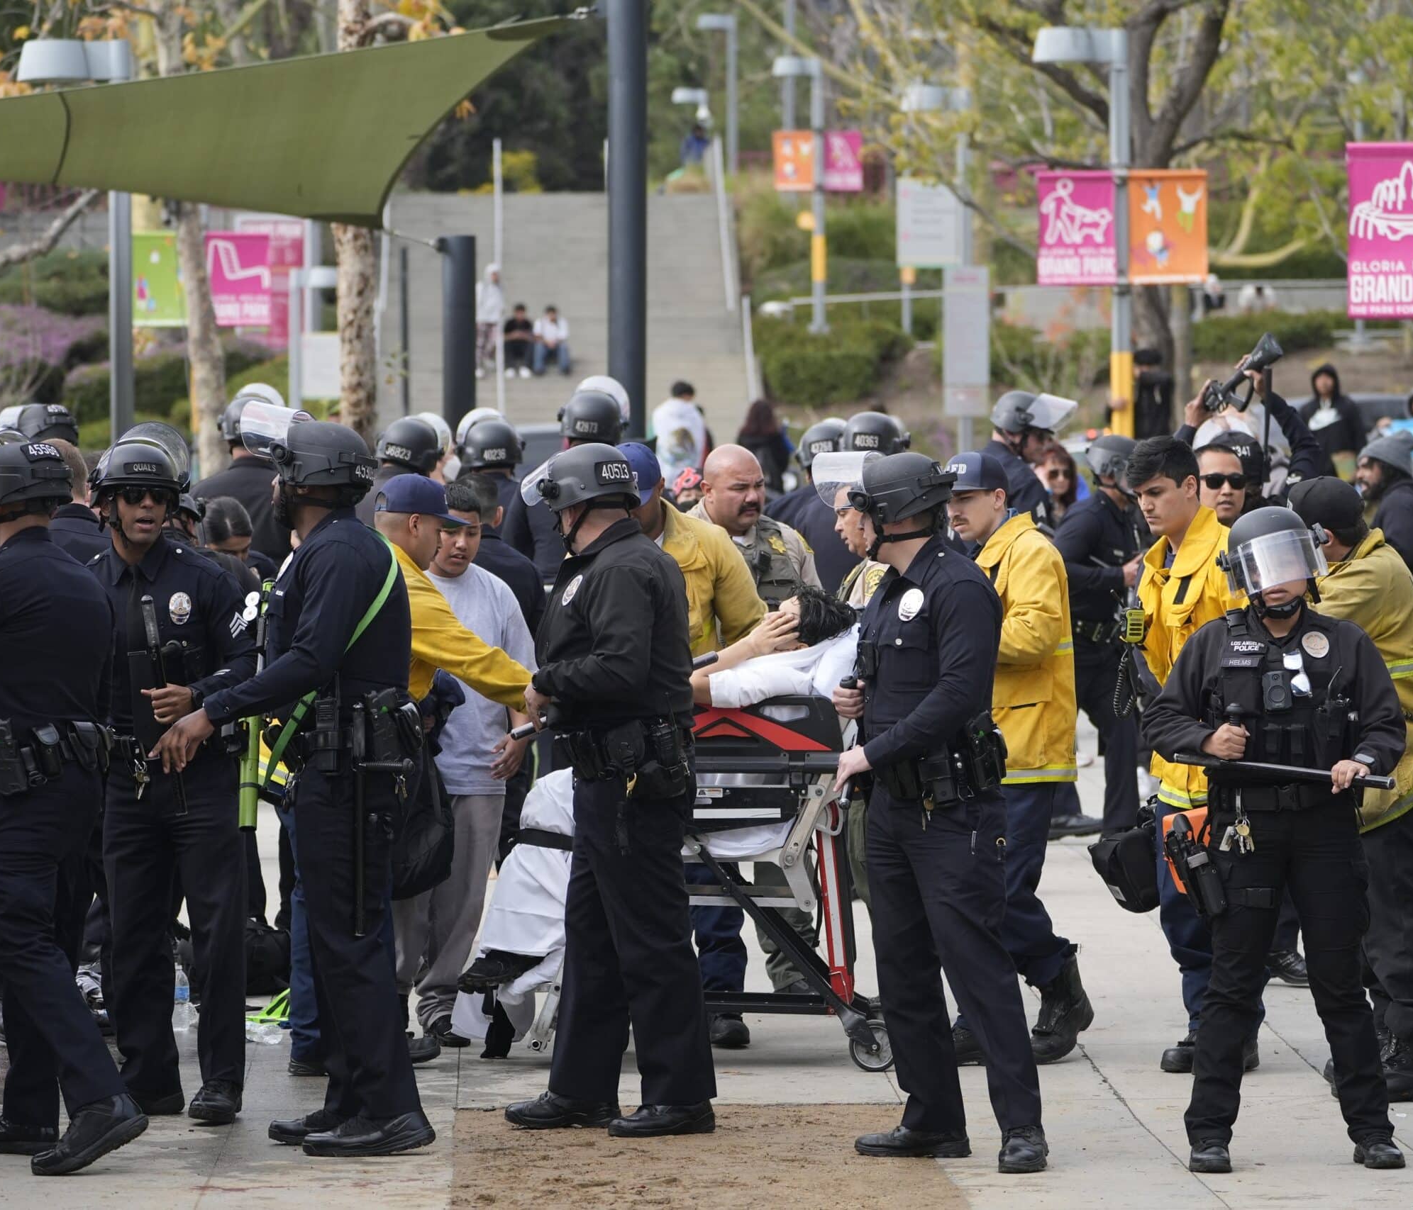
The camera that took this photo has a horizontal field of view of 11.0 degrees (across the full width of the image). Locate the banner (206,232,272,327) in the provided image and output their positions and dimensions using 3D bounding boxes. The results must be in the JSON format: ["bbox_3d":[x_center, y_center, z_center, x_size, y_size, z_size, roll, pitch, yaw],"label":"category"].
[{"bbox_3d":[-4.348,-3.033,68.500,0.600,0.880,0.040,0,1,0],"label":"banner"}]

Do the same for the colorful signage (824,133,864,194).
[{"bbox_3d":[2.064,-6.699,111.000,0.620,0.910,0.030,0,1,-2],"label":"colorful signage"}]

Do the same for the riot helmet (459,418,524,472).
[{"bbox_3d":[-0.855,-0.637,29.300,0.260,0.215,0.290,0,1,-12],"label":"riot helmet"}]

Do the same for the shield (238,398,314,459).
[{"bbox_3d":[-1.123,-0.453,19.200,0.180,0.170,0.250,0,1,26],"label":"shield"}]

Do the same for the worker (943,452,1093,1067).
[{"bbox_3d":[0.907,0.448,21.650,0.470,1.800,0.530,-1,1,-26],"label":"worker"}]

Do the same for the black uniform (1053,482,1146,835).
[{"bbox_3d":[1.751,0.251,33.000,0.450,1.530,0.500,1,1,30],"label":"black uniform"}]

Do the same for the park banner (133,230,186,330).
[{"bbox_3d":[-5.188,-3.128,70.500,0.620,0.910,0.030,0,1,-2],"label":"park banner"}]

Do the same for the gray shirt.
[{"bbox_3d":[-0.674,0.216,21.800,0.460,0.700,0.300,0,1,21],"label":"gray shirt"}]

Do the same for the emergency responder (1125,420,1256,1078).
[{"bbox_3d":[1.400,0.433,21.100,0.550,1.830,0.460,1,1,34],"label":"emergency responder"}]

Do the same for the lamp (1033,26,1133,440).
[{"bbox_3d":[2.854,-2.312,56.000,0.750,4.200,0.320,0,1,0],"label":"lamp"}]

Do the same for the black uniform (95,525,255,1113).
[{"bbox_3d":[-1.458,0.590,20.100,0.500,1.560,0.360,0,1,23],"label":"black uniform"}]

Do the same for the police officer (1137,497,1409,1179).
[{"bbox_3d":[1.437,0.596,18.650,0.660,1.690,0.460,0,1,-2],"label":"police officer"}]

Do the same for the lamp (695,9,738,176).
[{"bbox_3d":[0.199,-9.072,138.000,0.760,4.000,0.320,0,1,0],"label":"lamp"}]

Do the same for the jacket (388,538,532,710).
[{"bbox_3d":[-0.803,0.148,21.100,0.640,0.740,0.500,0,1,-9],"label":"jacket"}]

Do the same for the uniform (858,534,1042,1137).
[{"bbox_3d":[0.631,0.601,19.100,0.380,1.570,0.500,-1,1,-30],"label":"uniform"}]

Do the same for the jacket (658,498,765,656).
[{"bbox_3d":[-0.040,0.056,21.700,0.600,0.800,0.450,1,1,37],"label":"jacket"}]

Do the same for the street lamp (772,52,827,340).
[{"bbox_3d":[1.411,-6.186,111.000,0.780,4.220,0.500,0,1,-1],"label":"street lamp"}]

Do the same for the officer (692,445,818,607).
[{"bbox_3d":[0.157,0.379,23.600,0.620,1.800,0.450,0,1,-14],"label":"officer"}]

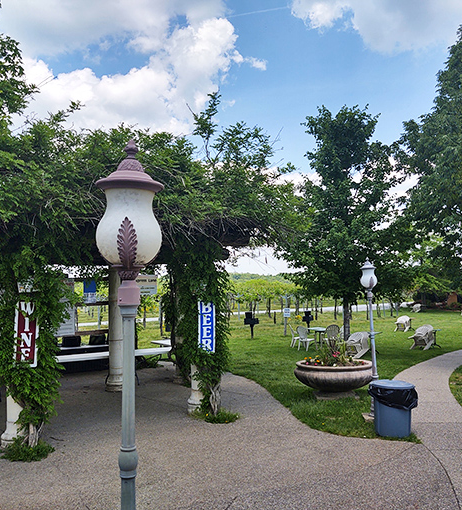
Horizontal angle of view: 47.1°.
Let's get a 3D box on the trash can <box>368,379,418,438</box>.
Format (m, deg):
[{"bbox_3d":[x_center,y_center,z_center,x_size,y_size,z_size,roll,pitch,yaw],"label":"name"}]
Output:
[{"bbox_3d":[2.055,1.926,6.750,0.590,0.670,0.590,-2,-6,0],"label":"trash can"}]

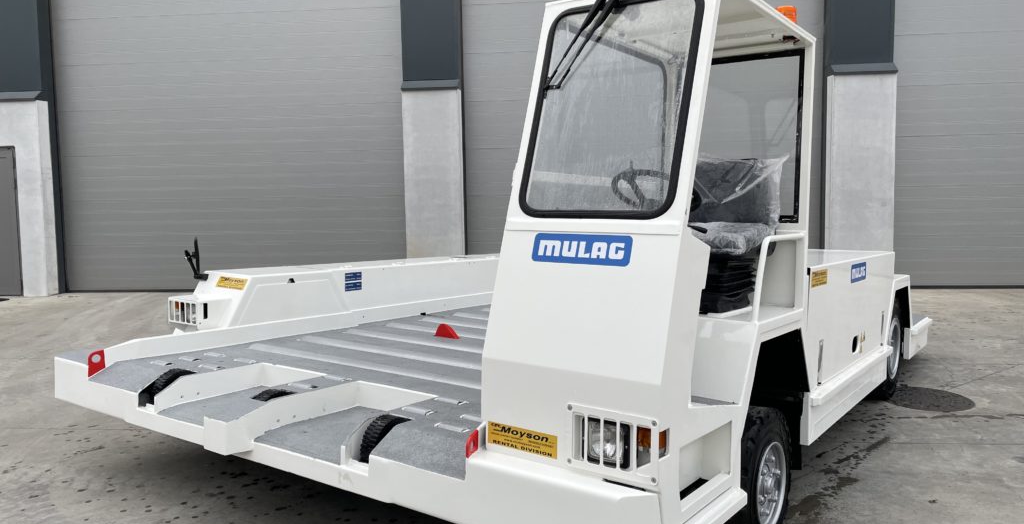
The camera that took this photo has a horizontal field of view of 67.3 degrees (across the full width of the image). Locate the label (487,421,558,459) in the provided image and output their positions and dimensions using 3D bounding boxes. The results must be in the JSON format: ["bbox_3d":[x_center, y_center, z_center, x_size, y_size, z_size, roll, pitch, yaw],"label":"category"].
[{"bbox_3d":[0.032,0.573,2.477,0.272,0.072,0.004,3,4,36],"label":"label"}]

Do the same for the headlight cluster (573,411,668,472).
[{"bbox_3d":[0.326,0.537,2.311,0.300,0.165,0.100,3,4,36],"label":"headlight cluster"}]

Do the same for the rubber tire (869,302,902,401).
[{"bbox_3d":[2.517,0.588,5.304,0.220,0.700,0.700,3,4,36],"label":"rubber tire"}]

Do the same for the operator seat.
[{"bbox_3d":[0.833,-0.127,3.263,0.490,0.630,0.570,3,4,36],"label":"operator seat"}]

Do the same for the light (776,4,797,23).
[{"bbox_3d":[1.163,-1.027,3.265,0.092,0.125,0.092,3,4,36],"label":"light"}]

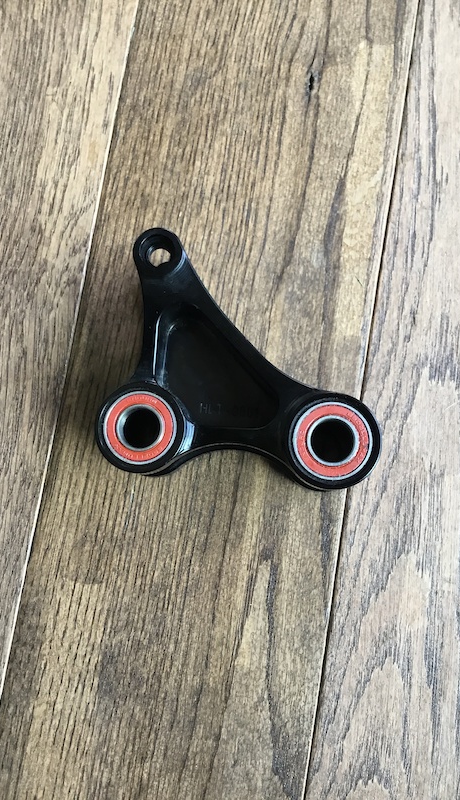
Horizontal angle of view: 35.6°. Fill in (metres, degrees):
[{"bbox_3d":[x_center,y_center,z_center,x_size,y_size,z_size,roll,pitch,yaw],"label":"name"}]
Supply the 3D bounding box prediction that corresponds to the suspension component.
[{"bbox_3d":[0.005,-0.017,0.275,0.105,0.030,0.096,5,82,4],"label":"suspension component"}]

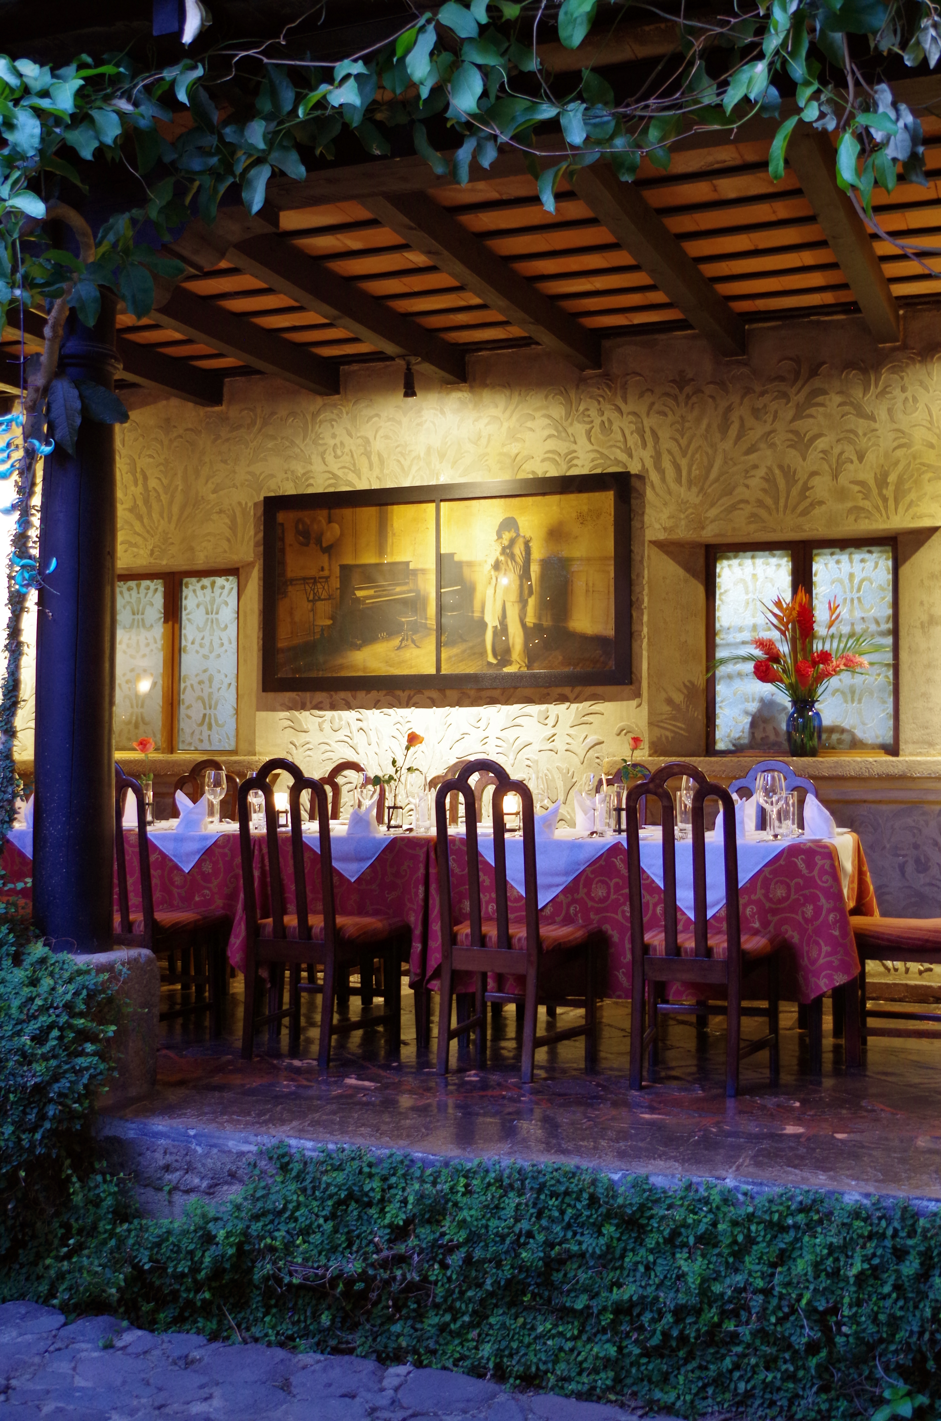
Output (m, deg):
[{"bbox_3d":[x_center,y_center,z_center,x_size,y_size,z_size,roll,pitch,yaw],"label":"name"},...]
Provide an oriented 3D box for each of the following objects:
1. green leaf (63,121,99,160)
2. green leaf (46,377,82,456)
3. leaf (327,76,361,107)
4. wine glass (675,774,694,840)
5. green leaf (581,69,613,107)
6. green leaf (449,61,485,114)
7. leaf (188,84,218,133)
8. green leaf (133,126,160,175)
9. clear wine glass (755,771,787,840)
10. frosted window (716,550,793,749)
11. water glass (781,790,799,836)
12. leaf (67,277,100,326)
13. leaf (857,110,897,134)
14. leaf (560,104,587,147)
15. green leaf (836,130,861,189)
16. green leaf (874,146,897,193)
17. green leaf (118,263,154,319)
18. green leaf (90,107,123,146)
[{"bbox_3d":[-1.090,-1.596,4.300,0.090,0.115,0.040,-12,-2,0],"label":"green leaf"},{"bbox_3d":[-1.163,-0.844,4.400,0.092,0.237,0.040,-9,-2,-15],"label":"green leaf"},{"bbox_3d":[-0.338,-1.652,4.100,0.089,0.082,0.050,12,0,-1],"label":"leaf"},{"bbox_3d":[0.797,0.342,5.512,0.086,0.222,0.086,-1,-2,21],"label":"wine glass"},{"bbox_3d":[0.334,-1.641,4.050,0.067,0.114,0.040,-35,0,3],"label":"green leaf"},{"bbox_3d":[-0.010,-1.580,3.900,0.085,0.160,0.040,-14,-7,-2],"label":"green leaf"},{"bbox_3d":[-0.740,-1.666,4.250,0.075,0.135,0.035,-21,-2,0],"label":"leaf"},{"bbox_3d":[-0.905,-1.571,4.300,0.074,0.153,0.040,-8,0,-12],"label":"green leaf"},{"bbox_3d":[1.061,0.337,5.412,0.088,0.225,0.088,-1,-2,21],"label":"clear wine glass"},{"bbox_3d":[1.296,-0.275,7.048,0.366,0.932,0.050,-1,-2,20],"label":"frosted window"},{"bbox_3d":[1.167,0.379,5.611,0.066,0.155,0.066,-1,-2,21],"label":"water glass"},{"bbox_3d":[-1.142,-1.205,4.550,0.085,0.150,0.045,-17,0,-2],"label":"leaf"},{"bbox_3d":[0.954,-1.378,3.600,0.101,0.055,0.040,13,-13,18],"label":"leaf"},{"bbox_3d":[0.267,-1.525,4.000,0.058,0.108,0.040,-18,0,2],"label":"leaf"},{"bbox_3d":[0.898,-1.310,3.650,0.060,0.140,0.040,-5,-2,0],"label":"green leaf"},{"bbox_3d":[0.985,-1.286,3.650,0.052,0.112,0.035,-5,-3,0],"label":"green leaf"},{"bbox_3d":[-0.944,-1.187,4.350,0.094,0.180,0.040,-12,-2,-13],"label":"green leaf"},{"bbox_3d":[-0.982,-1.578,4.150,0.081,0.126,0.040,-21,-4,-16],"label":"green leaf"}]

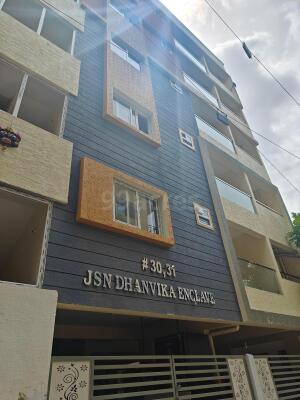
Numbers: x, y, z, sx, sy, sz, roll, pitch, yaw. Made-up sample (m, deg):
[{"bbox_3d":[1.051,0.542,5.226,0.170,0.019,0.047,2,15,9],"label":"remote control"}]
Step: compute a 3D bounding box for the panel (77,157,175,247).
[{"bbox_3d":[-0.493,0.116,6.449,2.487,1.497,0.180,21,-40,-35],"label":"panel"}]

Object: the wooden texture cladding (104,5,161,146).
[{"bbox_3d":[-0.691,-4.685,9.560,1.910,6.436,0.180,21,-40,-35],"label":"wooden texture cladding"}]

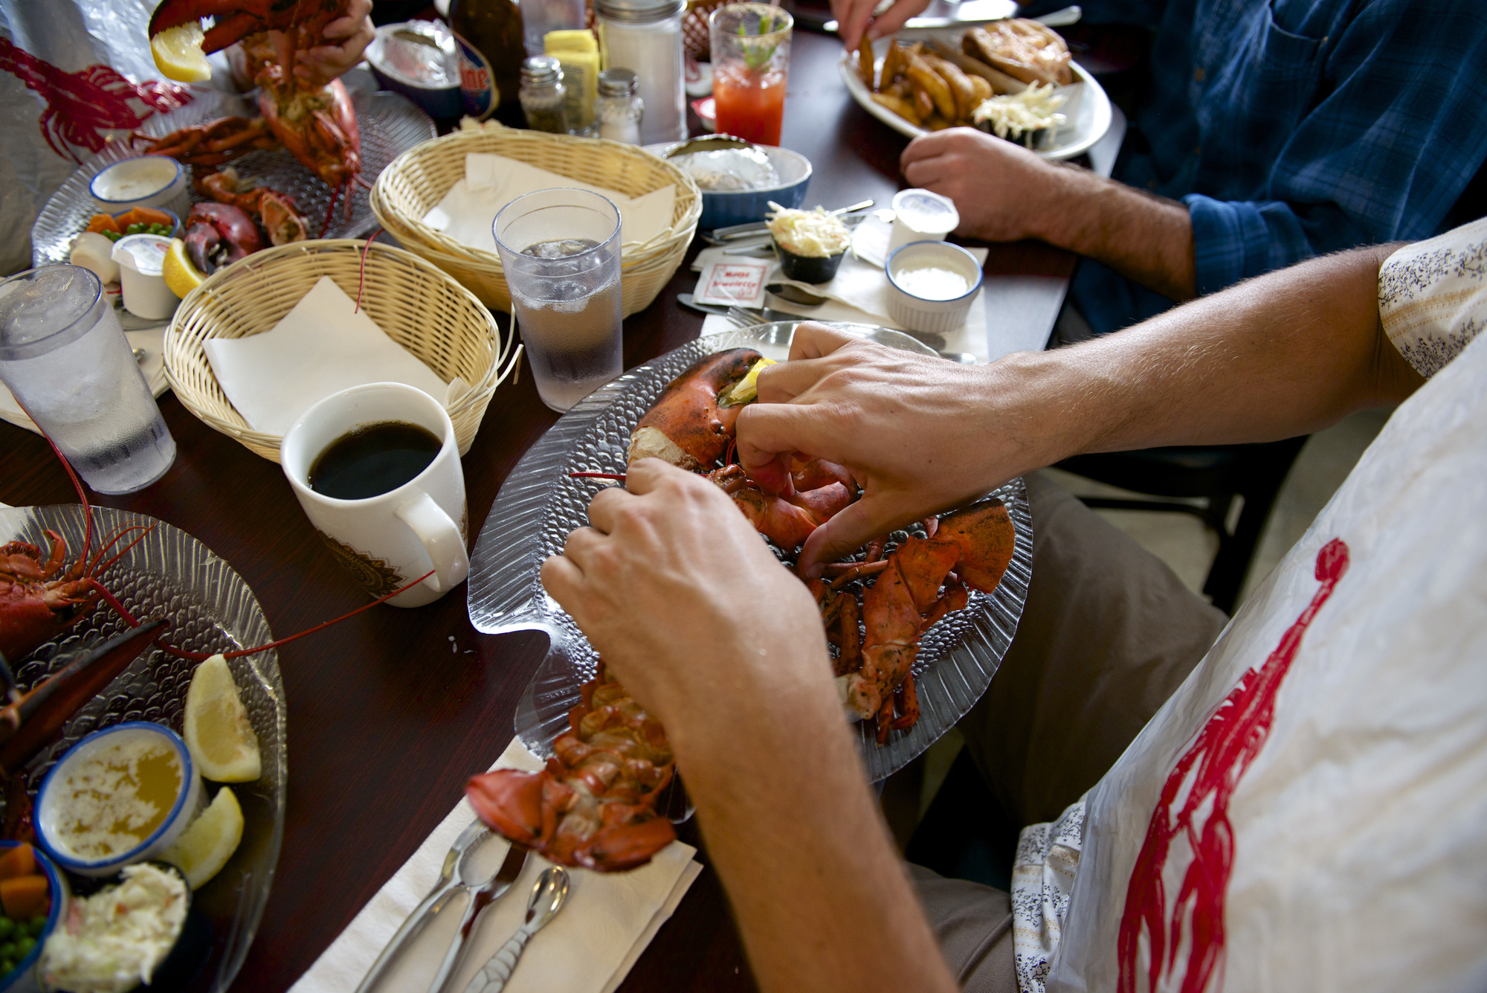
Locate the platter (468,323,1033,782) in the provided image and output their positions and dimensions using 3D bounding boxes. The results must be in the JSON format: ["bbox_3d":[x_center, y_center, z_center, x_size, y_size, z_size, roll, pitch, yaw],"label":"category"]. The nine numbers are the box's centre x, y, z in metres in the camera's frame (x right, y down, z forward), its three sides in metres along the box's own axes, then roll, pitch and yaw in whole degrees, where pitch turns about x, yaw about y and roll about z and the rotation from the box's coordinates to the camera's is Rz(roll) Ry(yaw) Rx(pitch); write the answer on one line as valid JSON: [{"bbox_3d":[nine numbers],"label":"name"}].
[{"bbox_3d":[0.018,0.016,0.590,0.302,0.026,0.379,20,53,15],"label":"platter"}]

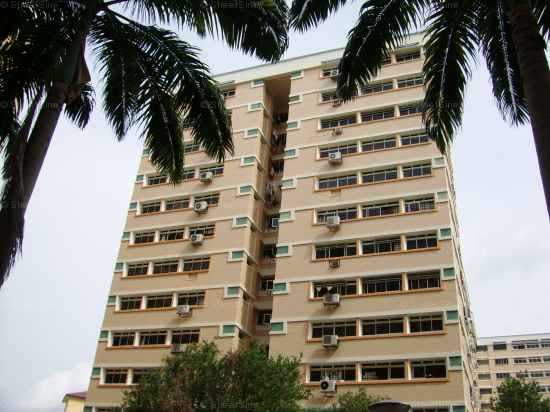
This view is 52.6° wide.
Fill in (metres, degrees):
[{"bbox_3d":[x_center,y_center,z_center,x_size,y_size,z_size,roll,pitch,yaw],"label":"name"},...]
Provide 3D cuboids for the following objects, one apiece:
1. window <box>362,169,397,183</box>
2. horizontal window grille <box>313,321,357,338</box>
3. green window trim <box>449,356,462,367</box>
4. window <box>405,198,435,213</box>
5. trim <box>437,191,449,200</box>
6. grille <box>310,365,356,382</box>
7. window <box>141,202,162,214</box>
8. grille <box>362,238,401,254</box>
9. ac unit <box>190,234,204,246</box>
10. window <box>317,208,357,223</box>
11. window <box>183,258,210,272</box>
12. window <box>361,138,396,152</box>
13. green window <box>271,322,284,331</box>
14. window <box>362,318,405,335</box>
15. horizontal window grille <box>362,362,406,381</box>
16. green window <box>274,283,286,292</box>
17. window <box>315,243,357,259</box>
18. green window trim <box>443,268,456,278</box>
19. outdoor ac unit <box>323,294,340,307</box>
[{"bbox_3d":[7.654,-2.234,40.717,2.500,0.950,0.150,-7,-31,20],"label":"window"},{"bbox_3d":[3.637,7.601,33.936,2.830,1.080,0.140,-7,-33,20],"label":"horizontal window grille"},{"bbox_3d":[10.422,8.979,32.098,0.750,0.570,0.100,-7,-31,20],"label":"green window trim"},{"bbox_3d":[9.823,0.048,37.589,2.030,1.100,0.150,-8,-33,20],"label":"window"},{"bbox_3d":[11.113,-0.679,36.834,0.680,0.550,0.100,-7,-33,20],"label":"trim"},{"bbox_3d":[3.668,10.504,34.859,2.950,1.070,0.150,-7,-31,20],"label":"grille"},{"bbox_3d":[-9.910,0.256,44.617,1.930,1.020,0.140,-7,-33,20],"label":"window"},{"bbox_3d":[6.865,2.635,35.670,2.550,1.050,0.140,-7,-33,20],"label":"grille"},{"bbox_3d":[-5.930,2.568,42.276,0.830,0.630,0.330,-7,-33,20],"label":"ac unit"},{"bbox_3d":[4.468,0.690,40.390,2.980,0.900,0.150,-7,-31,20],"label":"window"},{"bbox_3d":[-5.614,4.317,40.144,2.170,1.170,0.100,-7,-33,20],"label":"window"},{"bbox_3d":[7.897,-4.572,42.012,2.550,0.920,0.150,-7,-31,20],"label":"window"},{"bbox_3d":[0.148,7.959,36.610,0.880,0.550,0.100,-7,-33,20],"label":"green window"},{"bbox_3d":[6.404,7.214,32.836,2.510,1.130,0.100,-7,-33,20],"label":"window"},{"bbox_3d":[6.599,10.065,33.809,2.500,1.070,0.150,-7,-31,20],"label":"horizontal window grille"},{"bbox_3d":[0.352,5.313,36.056,0.820,0.570,0.100,-7,-33,20],"label":"green window"},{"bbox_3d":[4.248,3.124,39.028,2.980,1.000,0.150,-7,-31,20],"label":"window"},{"bbox_3d":[10.192,3.903,32.499,0.640,0.540,0.100,-7,-33,20],"label":"green window trim"},{"bbox_3d":[3.459,5.699,33.907,0.880,0.600,0.360,-7,-33,20],"label":"outdoor ac unit"}]

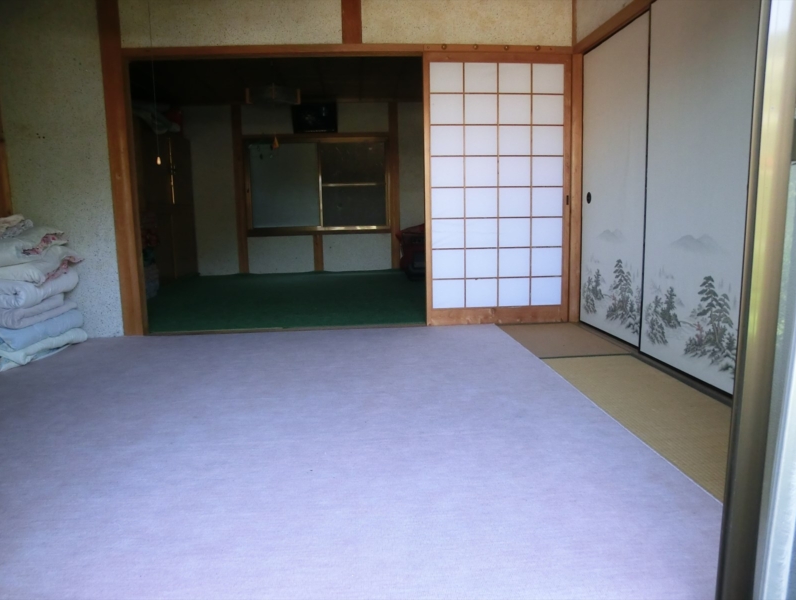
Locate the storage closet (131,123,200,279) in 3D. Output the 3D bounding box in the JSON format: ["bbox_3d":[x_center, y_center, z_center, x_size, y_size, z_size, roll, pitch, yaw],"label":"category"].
[{"bbox_3d":[-2.870,-1.055,6.340,0.600,1.730,1.580,-2,9,-4],"label":"storage closet"}]

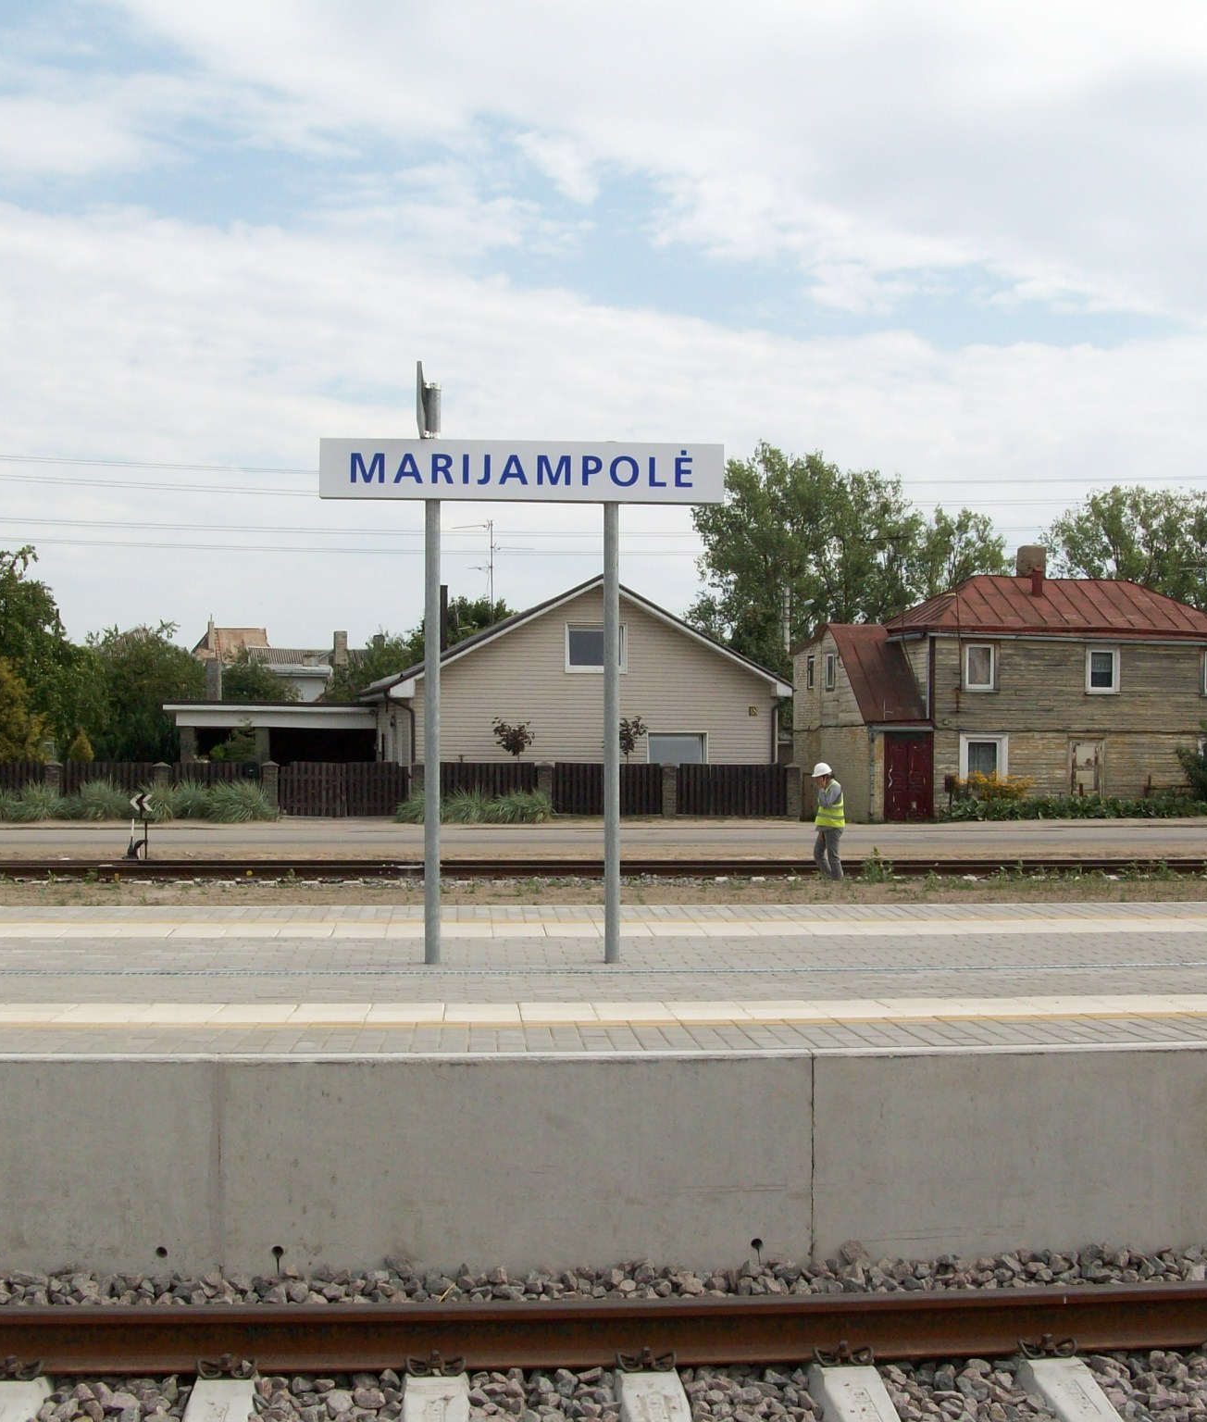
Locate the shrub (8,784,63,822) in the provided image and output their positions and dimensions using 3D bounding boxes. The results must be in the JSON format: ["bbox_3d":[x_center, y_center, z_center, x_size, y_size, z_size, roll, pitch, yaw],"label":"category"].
[{"bbox_3d":[-14.459,2.338,47.400,1.370,0.970,1.200,0,-1,-4],"label":"shrub"}]

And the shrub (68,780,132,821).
[{"bbox_3d":[-12.230,2.150,45.200,1.550,1.000,1.300,0,-1,-4],"label":"shrub"}]

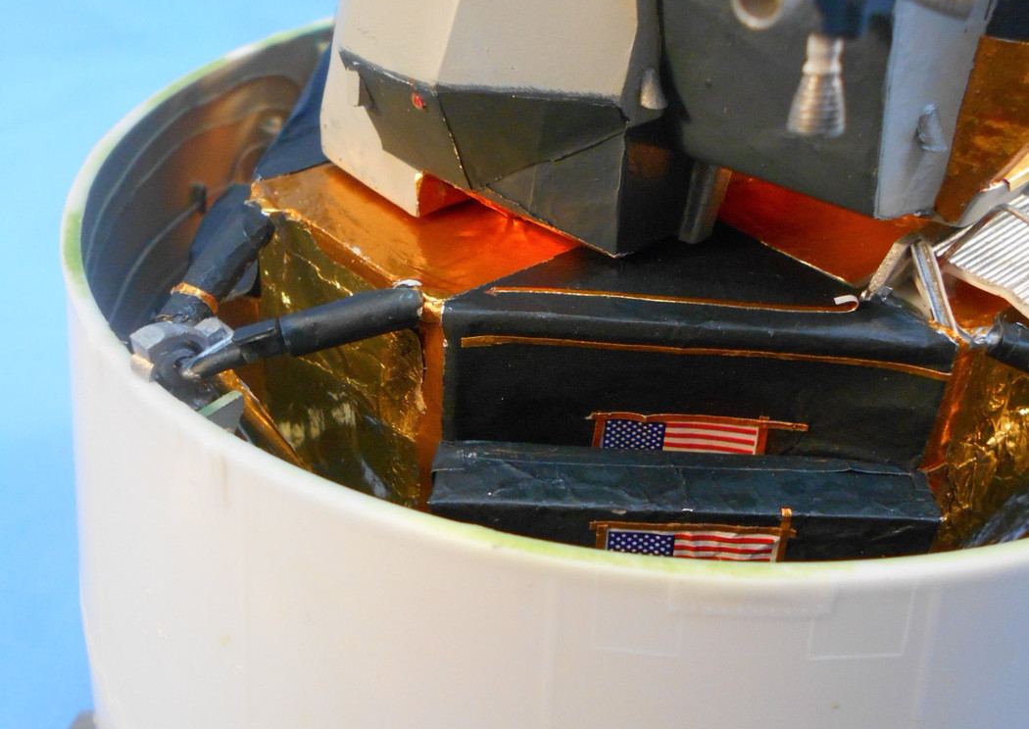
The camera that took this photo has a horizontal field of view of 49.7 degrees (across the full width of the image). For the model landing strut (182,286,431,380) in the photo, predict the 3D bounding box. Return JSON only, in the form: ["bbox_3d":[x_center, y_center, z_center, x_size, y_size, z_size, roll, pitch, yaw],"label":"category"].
[{"bbox_3d":[-0.017,-0.002,0.089,0.021,0.003,0.003,-13,32,15],"label":"model landing strut"}]

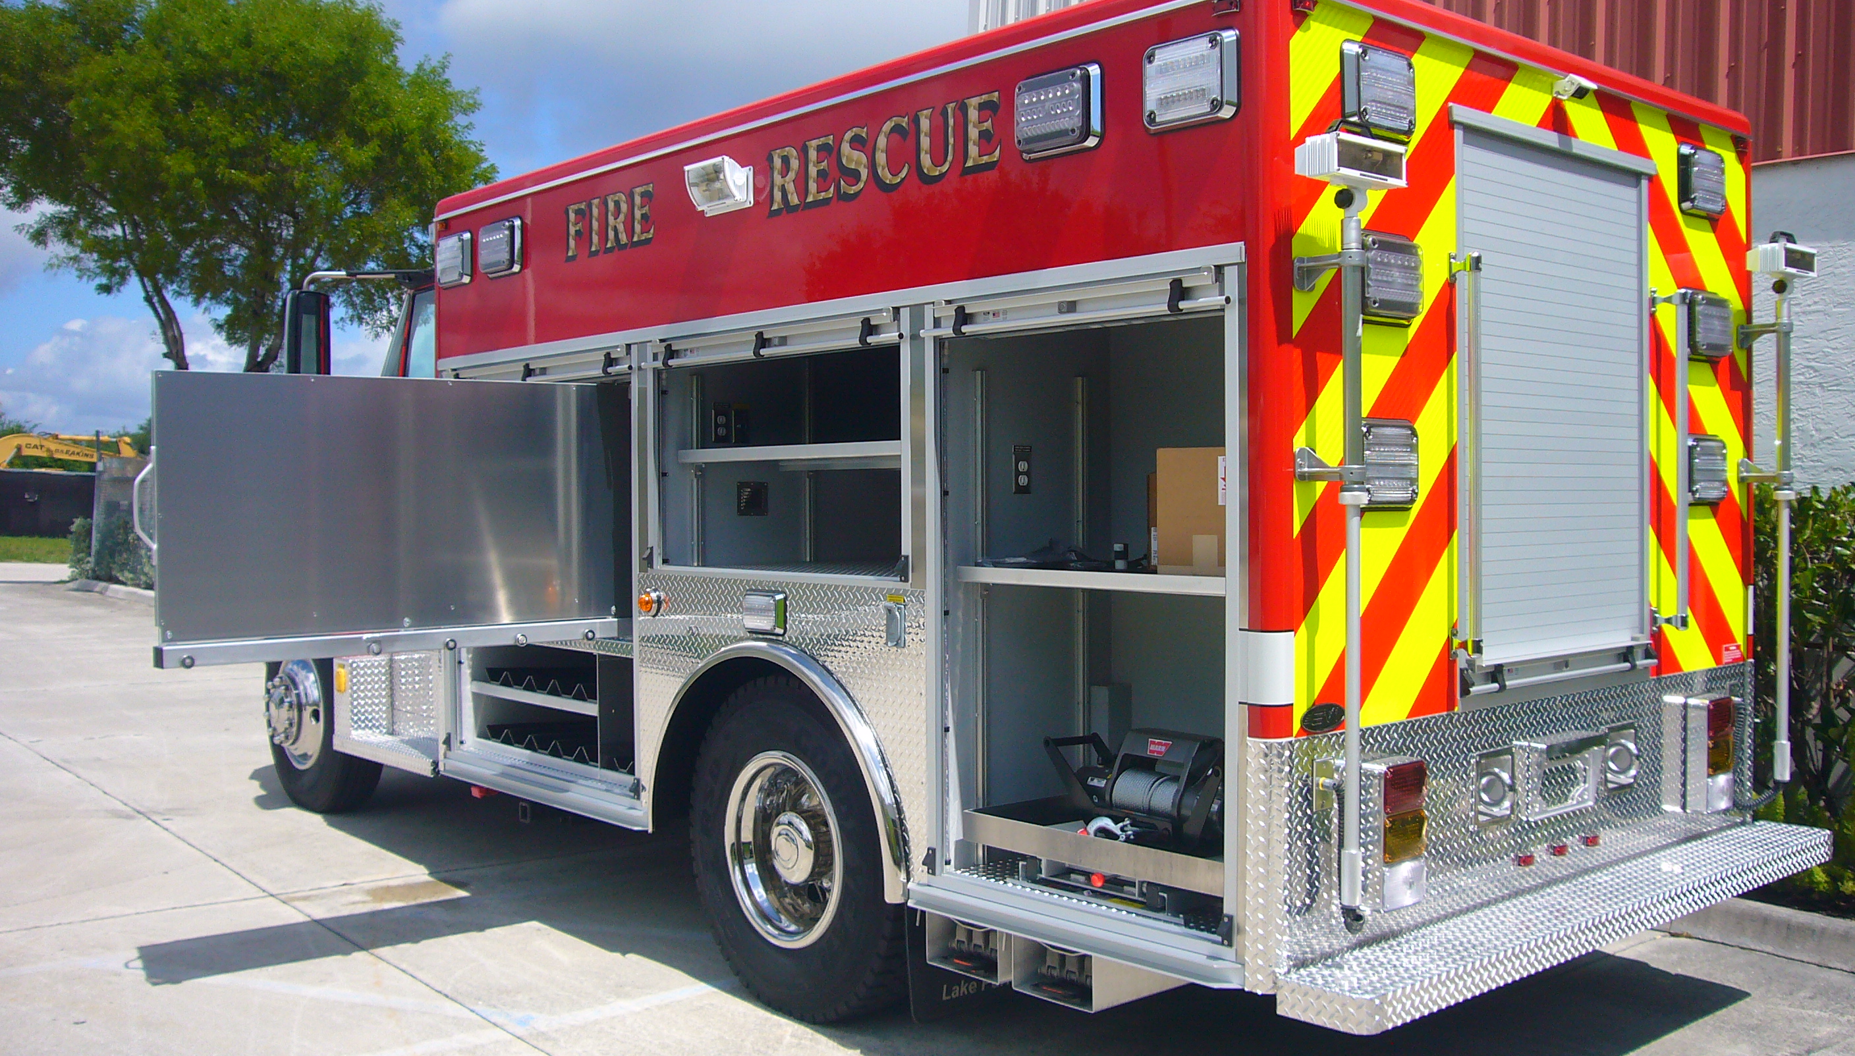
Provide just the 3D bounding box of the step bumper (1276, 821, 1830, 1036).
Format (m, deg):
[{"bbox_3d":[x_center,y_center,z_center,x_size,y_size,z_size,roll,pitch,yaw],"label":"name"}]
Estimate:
[{"bbox_3d":[1.738,0.983,4.427,2.424,0.082,0.230,-1,1,-42],"label":"step bumper"}]

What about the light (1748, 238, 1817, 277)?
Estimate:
[{"bbox_3d":[2.606,-0.809,5.227,0.252,0.090,0.122,-1,1,-41],"label":"light"}]

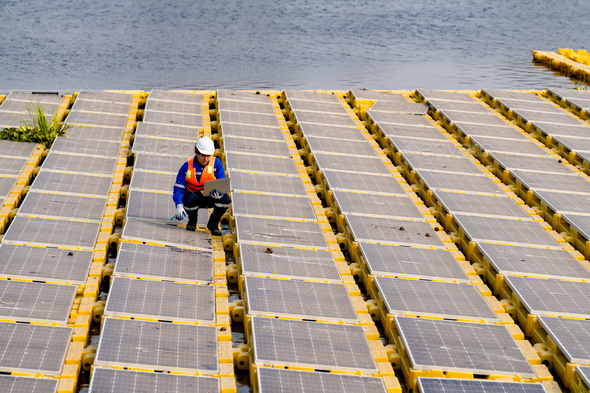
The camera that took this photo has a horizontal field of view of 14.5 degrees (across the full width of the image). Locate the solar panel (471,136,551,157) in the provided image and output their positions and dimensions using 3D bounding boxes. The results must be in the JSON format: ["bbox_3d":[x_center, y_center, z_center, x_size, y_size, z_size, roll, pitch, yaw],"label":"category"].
[{"bbox_3d":[3.265,-0.741,35.287,0.993,0.040,1.963,5,7,-3],"label":"solar panel"}]

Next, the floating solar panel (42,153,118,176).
[{"bbox_3d":[-3.017,-0.436,32.737,0.992,0.040,1.956,5,7,-3],"label":"floating solar panel"}]

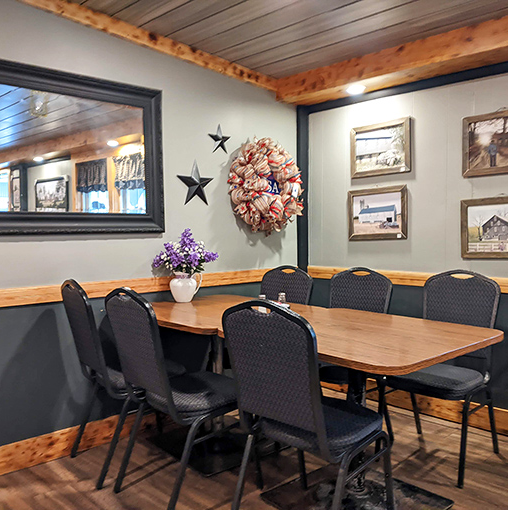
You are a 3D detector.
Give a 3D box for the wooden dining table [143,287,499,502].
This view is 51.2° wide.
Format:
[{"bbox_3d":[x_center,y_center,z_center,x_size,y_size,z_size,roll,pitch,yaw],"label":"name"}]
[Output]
[{"bbox_3d":[0.130,0.692,2.634,0.910,0.762,1.890,-3,3,-43],"label":"wooden dining table"}]

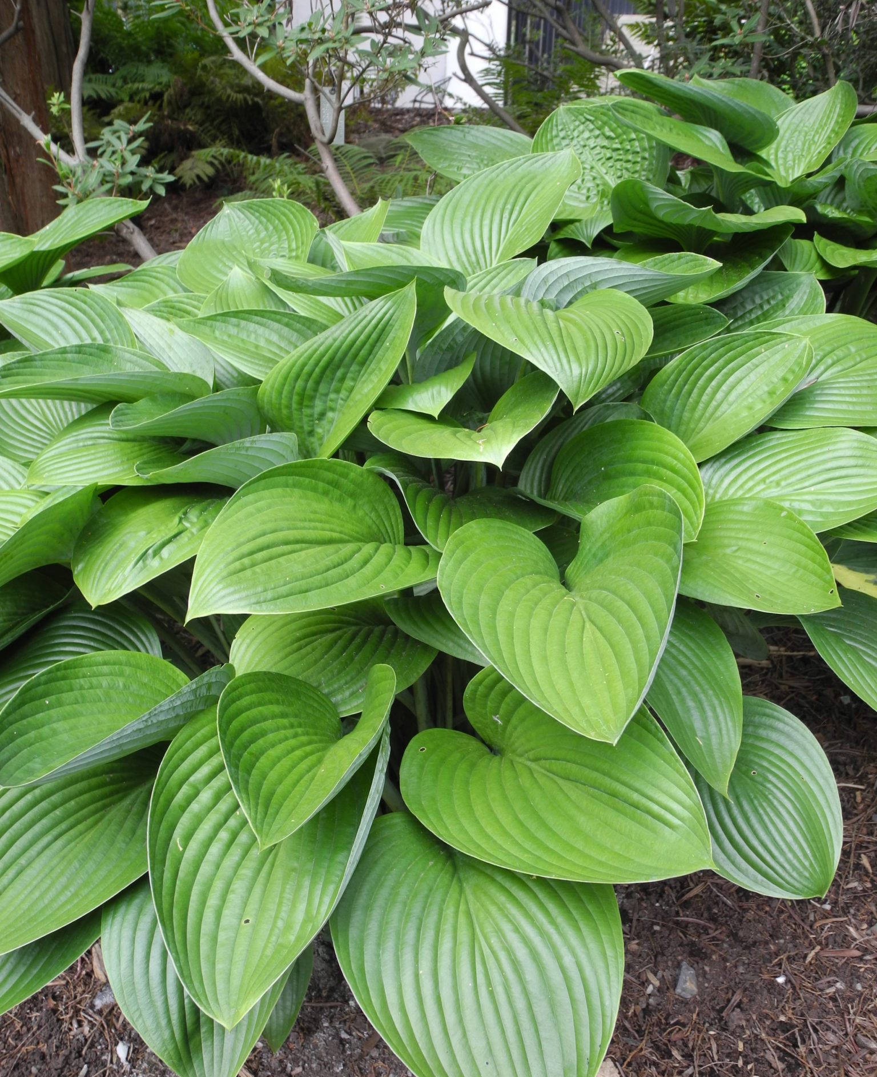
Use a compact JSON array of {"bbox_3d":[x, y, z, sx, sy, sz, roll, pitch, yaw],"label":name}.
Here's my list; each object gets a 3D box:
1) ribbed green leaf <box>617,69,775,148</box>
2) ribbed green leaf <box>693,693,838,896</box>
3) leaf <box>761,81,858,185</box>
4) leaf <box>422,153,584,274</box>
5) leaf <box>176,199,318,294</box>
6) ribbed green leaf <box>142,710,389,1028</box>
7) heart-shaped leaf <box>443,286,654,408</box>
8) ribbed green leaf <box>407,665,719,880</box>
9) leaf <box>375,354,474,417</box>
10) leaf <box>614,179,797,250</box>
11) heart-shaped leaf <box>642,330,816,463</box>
[{"bbox_3d":[0.437,-0.758,1.641,0.276,0.090,0.160,20,-2,0],"label":"ribbed green leaf"},{"bbox_3d":[0.339,0.277,0.979,0.170,0.060,0.199,-11,55,-15],"label":"ribbed green leaf"},{"bbox_3d":[0.691,-0.756,1.751,0.133,0.255,0.060,29,-14,10],"label":"leaf"},{"bbox_3d":[0.100,-0.477,1.345,0.157,0.257,0.060,37,-14,3],"label":"leaf"},{"bbox_3d":[-0.305,-0.471,1.500,0.224,0.060,0.264,-18,52,-9],"label":"leaf"},{"bbox_3d":[-0.178,0.300,0.940,0.215,0.090,0.329,9,63,-3],"label":"ribbed green leaf"},{"bbox_3d":[0.123,-0.216,1.039,0.227,0.080,0.233,2,43,-5],"label":"heart-shaped leaf"},{"bbox_3d":[0.134,0.243,0.961,0.315,0.075,0.225,26,54,12],"label":"ribbed green leaf"},{"bbox_3d":[-0.019,-0.188,1.176,0.143,0.050,0.147,-18,36,1],"label":"leaf"},{"bbox_3d":[0.426,-0.506,1.498,0.298,0.110,0.245,3,7,9],"label":"leaf"},{"bbox_3d":[0.380,-0.195,1.164,0.250,0.060,0.165,-35,52,-25],"label":"heart-shaped leaf"}]

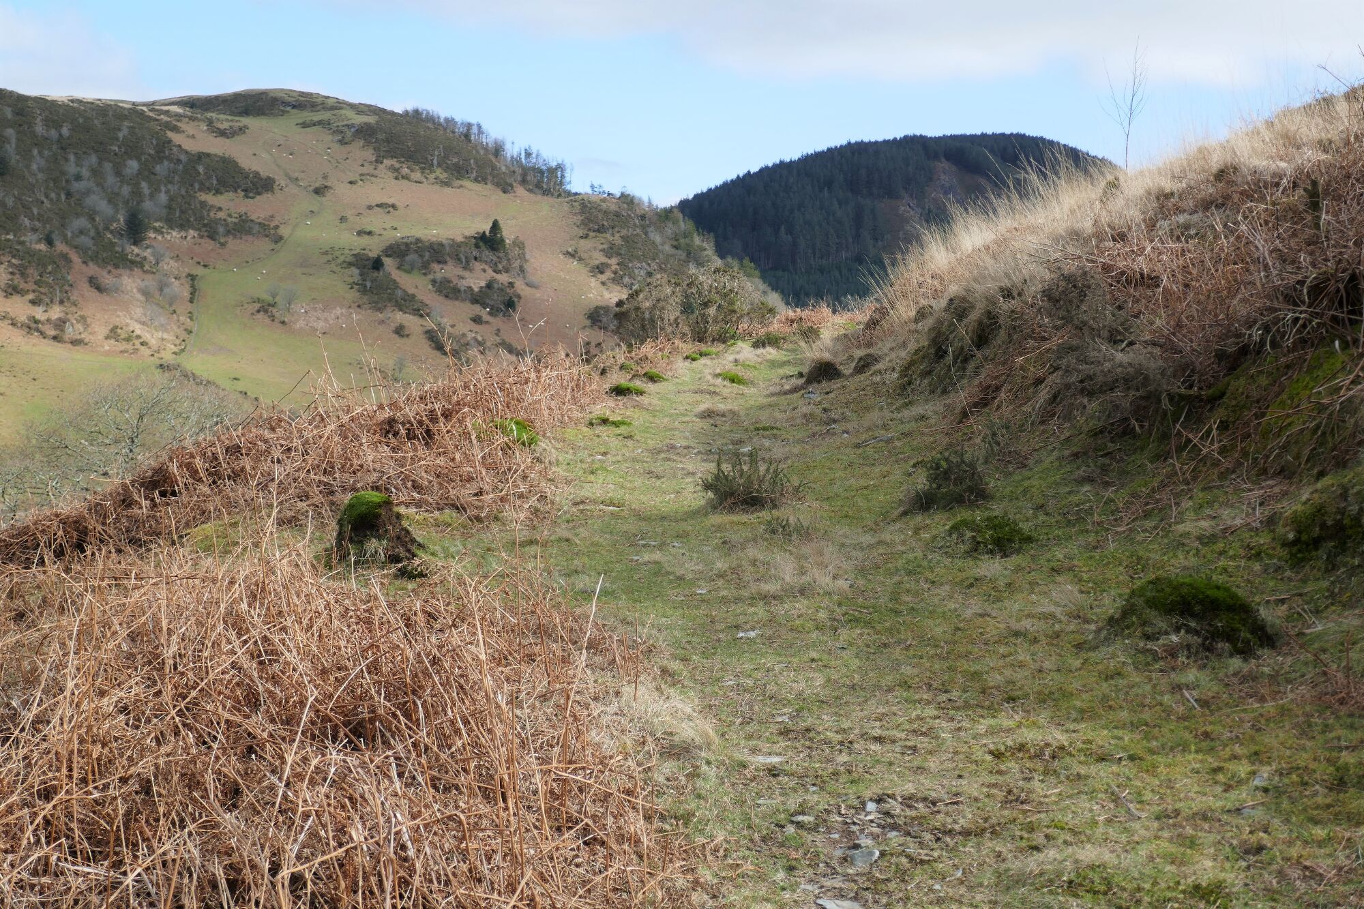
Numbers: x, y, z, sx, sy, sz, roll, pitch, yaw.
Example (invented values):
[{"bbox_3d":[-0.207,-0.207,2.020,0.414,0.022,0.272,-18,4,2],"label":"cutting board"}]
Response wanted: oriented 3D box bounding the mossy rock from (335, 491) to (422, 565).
[{"bbox_3d":[-1.705,0.424,10.600,0.470,0.430,0.440,0,3,0],"label":"mossy rock"}]

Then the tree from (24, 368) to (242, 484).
[{"bbox_3d":[-15.934,-0.248,55.000,6.300,4.900,6.000,0,3,0],"label":"tree"}]

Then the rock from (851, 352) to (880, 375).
[{"bbox_3d":[3.114,-1.531,32.000,0.500,0.380,0.500,0,3,0],"label":"rock"}]

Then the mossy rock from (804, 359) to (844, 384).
[{"bbox_3d":[2.215,-1.287,29.500,0.630,0.400,0.580,0,3,0],"label":"mossy rock"}]

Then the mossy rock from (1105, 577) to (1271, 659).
[{"bbox_3d":[2.127,0.671,7.900,0.690,0.310,0.570,0,3,0],"label":"mossy rock"}]

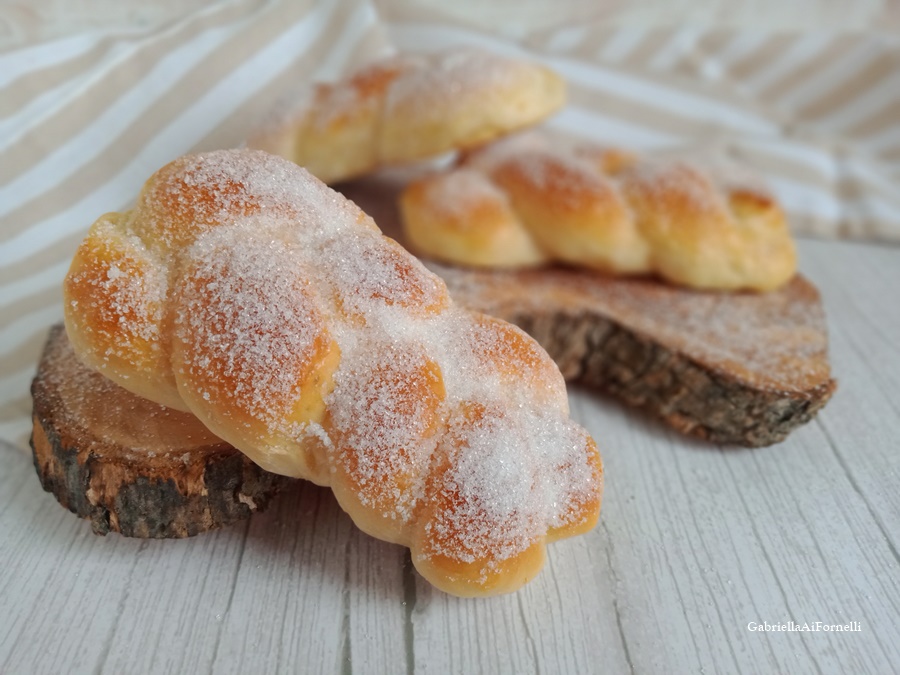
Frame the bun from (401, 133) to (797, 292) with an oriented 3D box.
[{"bbox_3d":[0.052,-0.049,0.256,0.137,0.038,0.069,8,38,11],"label":"bun"}]

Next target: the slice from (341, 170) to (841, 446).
[{"bbox_3d":[0.031,-0.026,0.283,0.224,0.031,0.102,19,41,24],"label":"slice"}]

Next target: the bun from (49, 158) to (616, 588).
[{"bbox_3d":[-0.023,0.006,0.184,0.145,0.041,0.076,35,52,-5],"label":"bun"}]

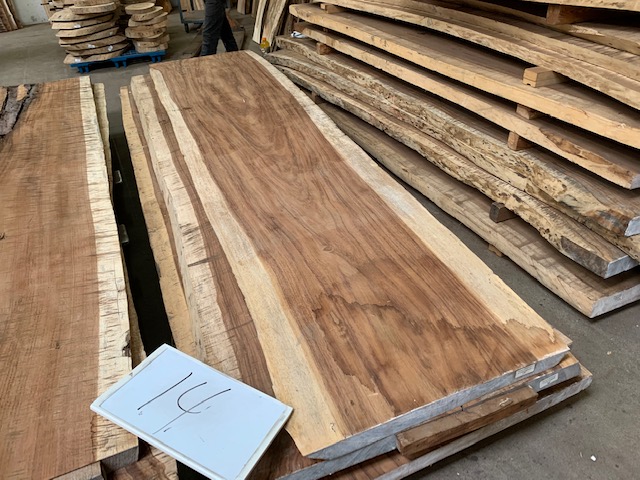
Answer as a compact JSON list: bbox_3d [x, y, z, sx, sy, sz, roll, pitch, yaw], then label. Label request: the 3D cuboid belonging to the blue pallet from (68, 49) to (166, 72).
[{"bbox_3d":[-2.668,-2.519,6.562,1.180,0.135,0.980,-11,35,-9],"label":"blue pallet"}]

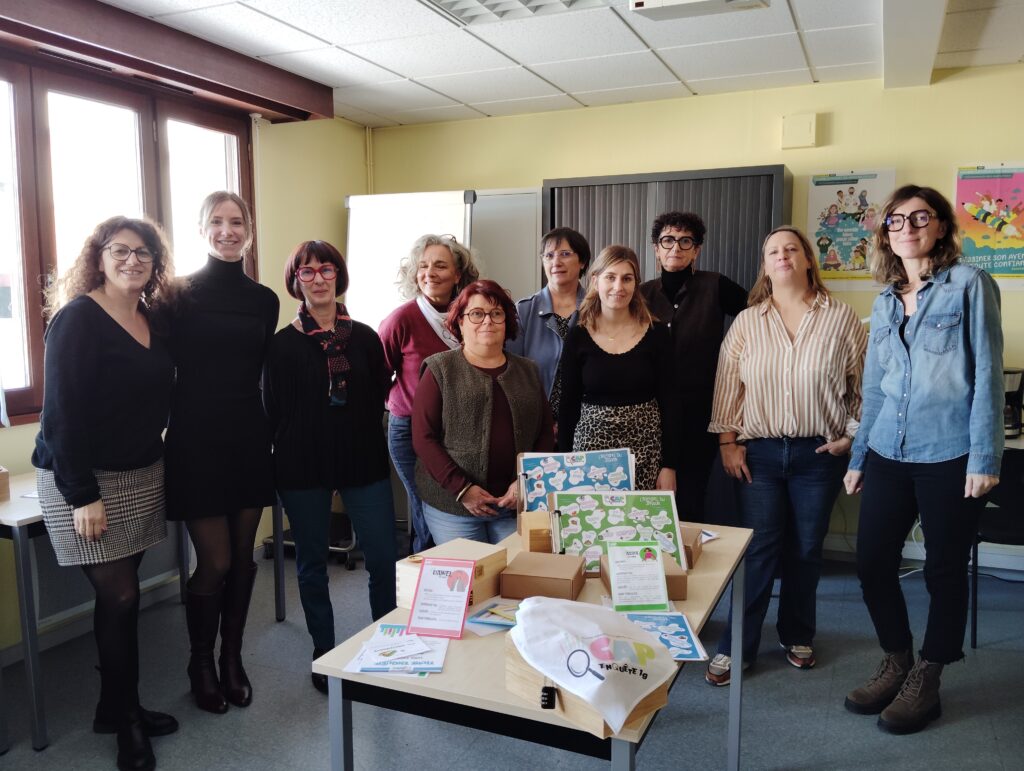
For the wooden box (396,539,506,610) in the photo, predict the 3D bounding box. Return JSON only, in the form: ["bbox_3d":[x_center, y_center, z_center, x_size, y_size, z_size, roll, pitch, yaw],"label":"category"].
[{"bbox_3d":[-0.128,0.417,1.812,0.137,0.098,0.212,4,8,35],"label":"wooden box"}]

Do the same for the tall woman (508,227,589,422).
[{"bbox_3d":[0.204,0.162,3.597,0.460,1.676,0.300,1,7,9],"label":"tall woman"}]

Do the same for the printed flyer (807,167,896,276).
[{"bbox_3d":[1.681,-0.770,4.138,0.400,0.590,0.010,3,7,24],"label":"printed flyer"}]

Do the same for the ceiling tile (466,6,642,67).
[{"bbox_3d":[0.204,-1.434,3.412,0.598,0.023,0.591,3,7,24],"label":"ceiling tile"}]

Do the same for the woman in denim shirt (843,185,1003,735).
[{"bbox_3d":[1.371,0.232,2.770,0.340,1.745,0.470,-6,8,-42],"label":"woman in denim shirt"}]

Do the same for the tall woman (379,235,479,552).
[{"bbox_3d":[-0.322,0.236,3.280,0.450,1.628,0.310,-2,7,-20],"label":"tall woman"}]

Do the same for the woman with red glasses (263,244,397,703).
[{"bbox_3d":[-0.656,0.286,3.000,0.470,1.592,0.320,-2,7,-14],"label":"woman with red glasses"}]

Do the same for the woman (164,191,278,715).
[{"bbox_3d":[-0.977,0.228,2.803,0.430,1.739,0.290,-4,7,-27],"label":"woman"}]

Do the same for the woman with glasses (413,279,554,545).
[{"bbox_3d":[-0.095,0.371,2.870,0.520,1.450,0.340,-1,6,-12],"label":"woman with glasses"}]

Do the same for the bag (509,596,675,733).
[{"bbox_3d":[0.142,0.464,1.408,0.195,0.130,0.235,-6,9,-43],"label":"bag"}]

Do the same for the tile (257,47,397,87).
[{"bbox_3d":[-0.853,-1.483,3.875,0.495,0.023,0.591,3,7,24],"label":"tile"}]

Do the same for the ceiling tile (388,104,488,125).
[{"bbox_3d":[-0.475,-1.594,4.855,0.598,0.023,0.317,3,7,24],"label":"ceiling tile"}]

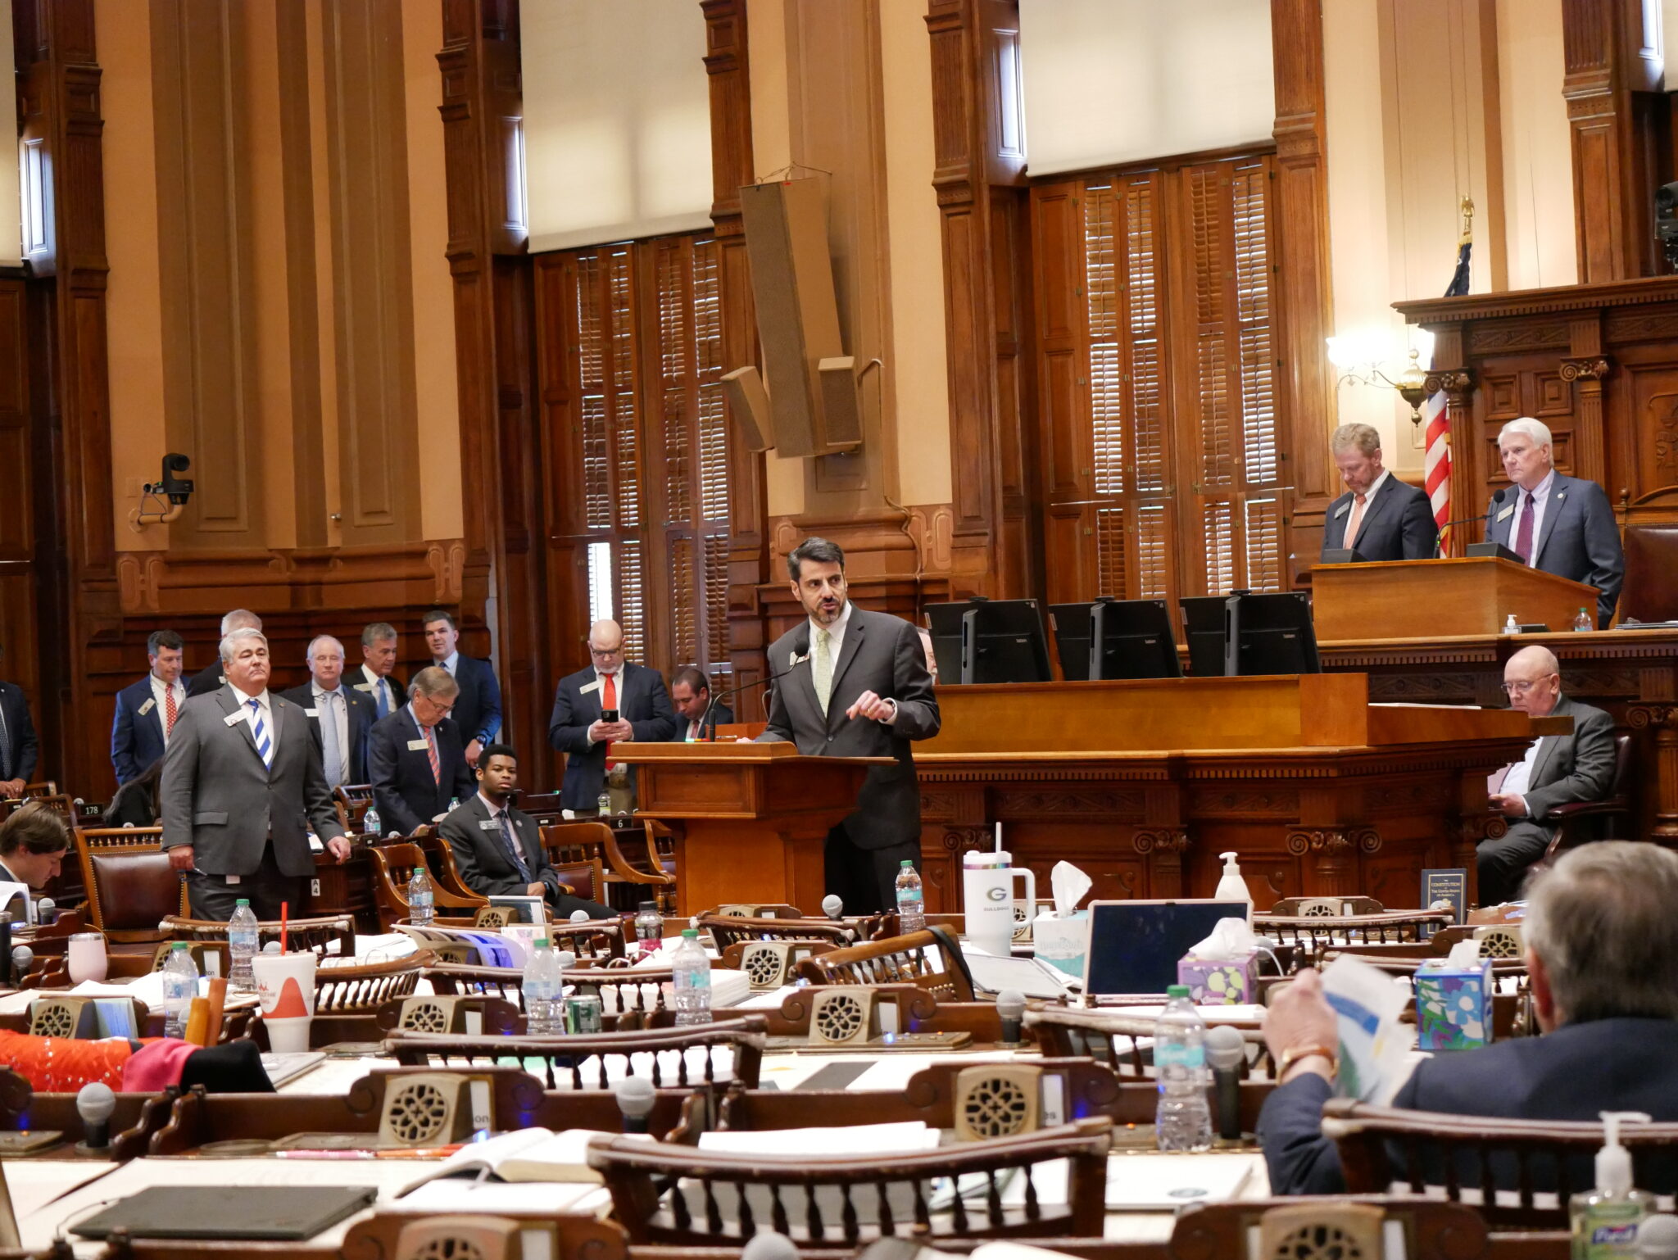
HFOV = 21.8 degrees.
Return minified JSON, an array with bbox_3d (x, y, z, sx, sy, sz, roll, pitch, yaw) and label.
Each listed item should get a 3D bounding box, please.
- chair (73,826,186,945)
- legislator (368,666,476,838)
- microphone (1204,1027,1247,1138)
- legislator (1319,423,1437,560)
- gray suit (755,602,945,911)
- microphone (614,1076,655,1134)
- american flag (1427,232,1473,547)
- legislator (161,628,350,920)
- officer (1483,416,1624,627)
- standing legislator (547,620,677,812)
[{"bbox_3d":[-2.599,1.230,16.500,0.580,1.000,0.600,-2,0,-25],"label":"chair"},{"bbox_3d":[-1.730,0.956,18.200,0.580,1.600,0.550,-2,0,-37],"label":"legislator"},{"bbox_3d":[0.491,0.572,5.520,0.050,0.148,0.050,-2,0,0],"label":"microphone"},{"bbox_3d":[2.101,0.104,16.698,0.530,1.790,0.380,-2,0,41],"label":"legislator"},{"bbox_3d":[0.041,0.686,12.900,0.520,1.500,0.400,-2,0,30],"label":"gray suit"},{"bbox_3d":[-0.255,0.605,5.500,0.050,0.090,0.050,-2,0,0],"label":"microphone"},{"bbox_3d":[2.415,-0.697,17.200,0.300,1.800,0.350,-2,0,-41],"label":"american flag"},{"bbox_3d":[-2.127,0.870,15.900,0.610,1.760,0.400,-2,0,-30],"label":"legislator"},{"bbox_3d":[2.720,0.096,16.498,0.560,1.800,0.390,-2,0,41],"label":"officer"},{"bbox_3d":[-0.980,0.837,18.800,0.570,1.750,0.420,-2,0,-2],"label":"standing legislator"}]

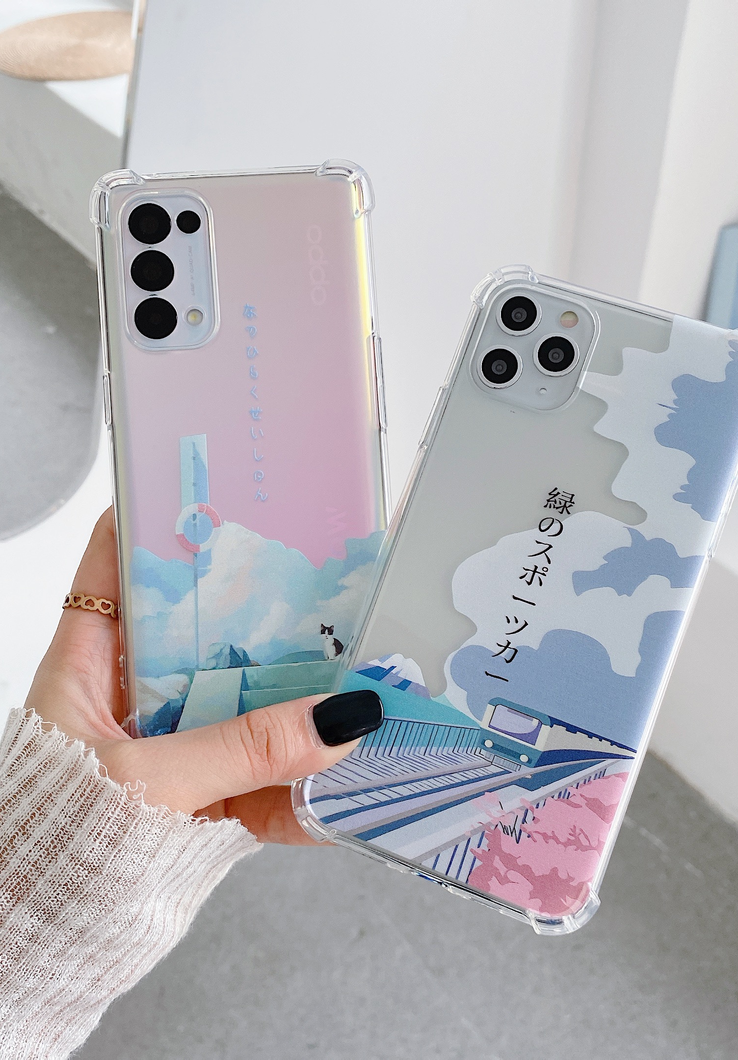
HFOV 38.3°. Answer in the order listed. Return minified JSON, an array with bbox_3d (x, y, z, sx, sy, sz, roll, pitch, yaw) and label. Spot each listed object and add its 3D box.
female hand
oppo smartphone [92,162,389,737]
[{"bbox_3d":[-0.040,0.039,0.288,0.070,0.100,0.105,-10,45,56],"label":"female hand"},{"bbox_3d":[-0.033,-0.018,0.292,0.078,0.165,0.011,-4,-2,-1],"label":"oppo smartphone"}]

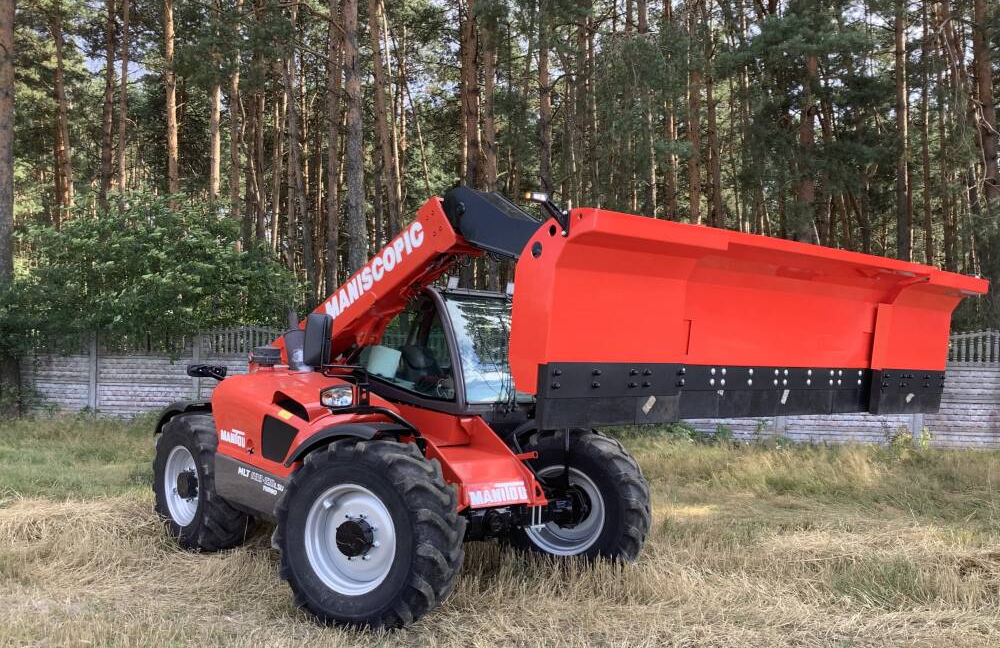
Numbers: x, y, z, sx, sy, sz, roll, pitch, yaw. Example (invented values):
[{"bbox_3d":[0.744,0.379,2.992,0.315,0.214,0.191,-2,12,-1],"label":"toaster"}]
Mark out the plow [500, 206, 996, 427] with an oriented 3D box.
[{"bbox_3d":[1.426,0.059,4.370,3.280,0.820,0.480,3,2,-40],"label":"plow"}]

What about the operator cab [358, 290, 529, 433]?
[{"bbox_3d":[-0.430,0.388,7.896,0.950,1.340,1.620,2,-4,-39],"label":"operator cab"}]

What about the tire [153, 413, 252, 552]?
[{"bbox_3d":[-2.634,1.420,7.974,0.460,1.200,1.210,3,-4,-43],"label":"tire"}]

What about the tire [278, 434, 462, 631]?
[{"bbox_3d":[-0.840,1.343,5.740,1.210,1.200,0.460,-1,-3,25],"label":"tire"}]

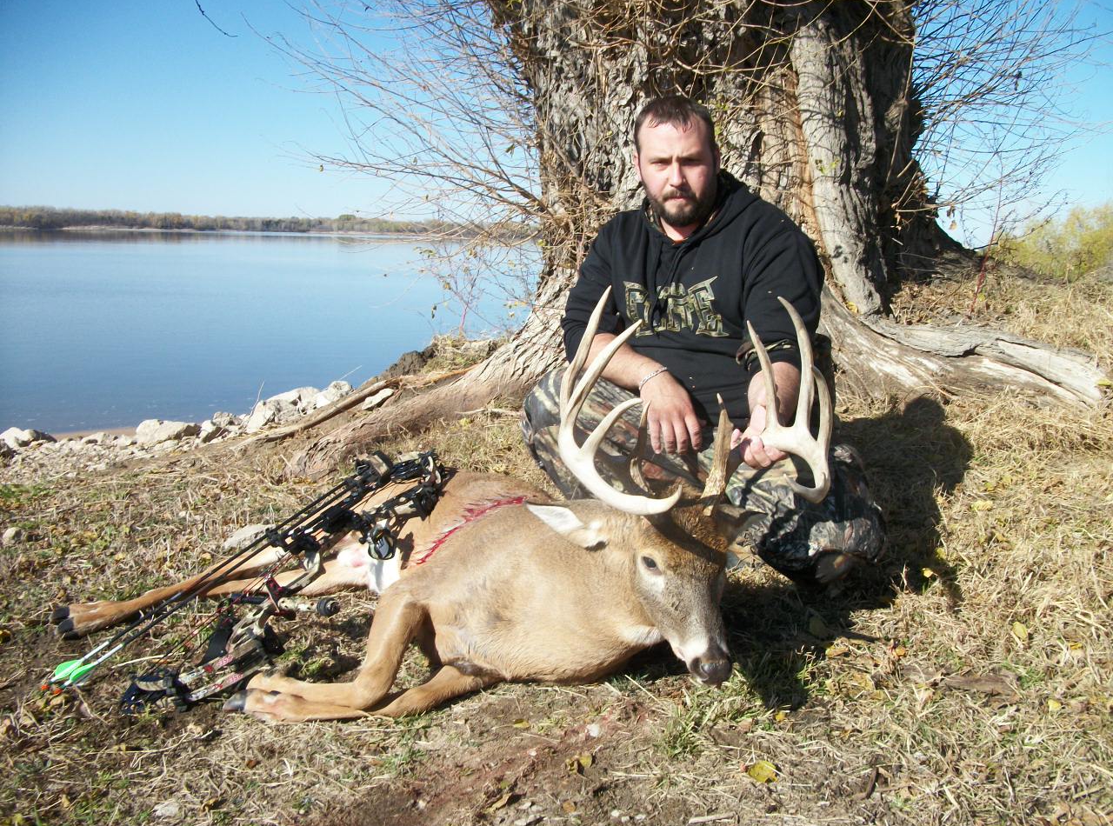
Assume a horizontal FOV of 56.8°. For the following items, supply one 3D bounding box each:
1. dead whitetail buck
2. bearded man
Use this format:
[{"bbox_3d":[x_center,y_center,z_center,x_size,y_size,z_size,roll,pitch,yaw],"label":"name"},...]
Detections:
[{"bbox_3d":[-0.272,0.099,1.977,1.240,0.690,1.120,-4,11,-24],"label":"dead whitetail buck"},{"bbox_3d":[0.302,-0.139,2.116,0.720,1.030,0.760,2,10,8],"label":"bearded man"}]

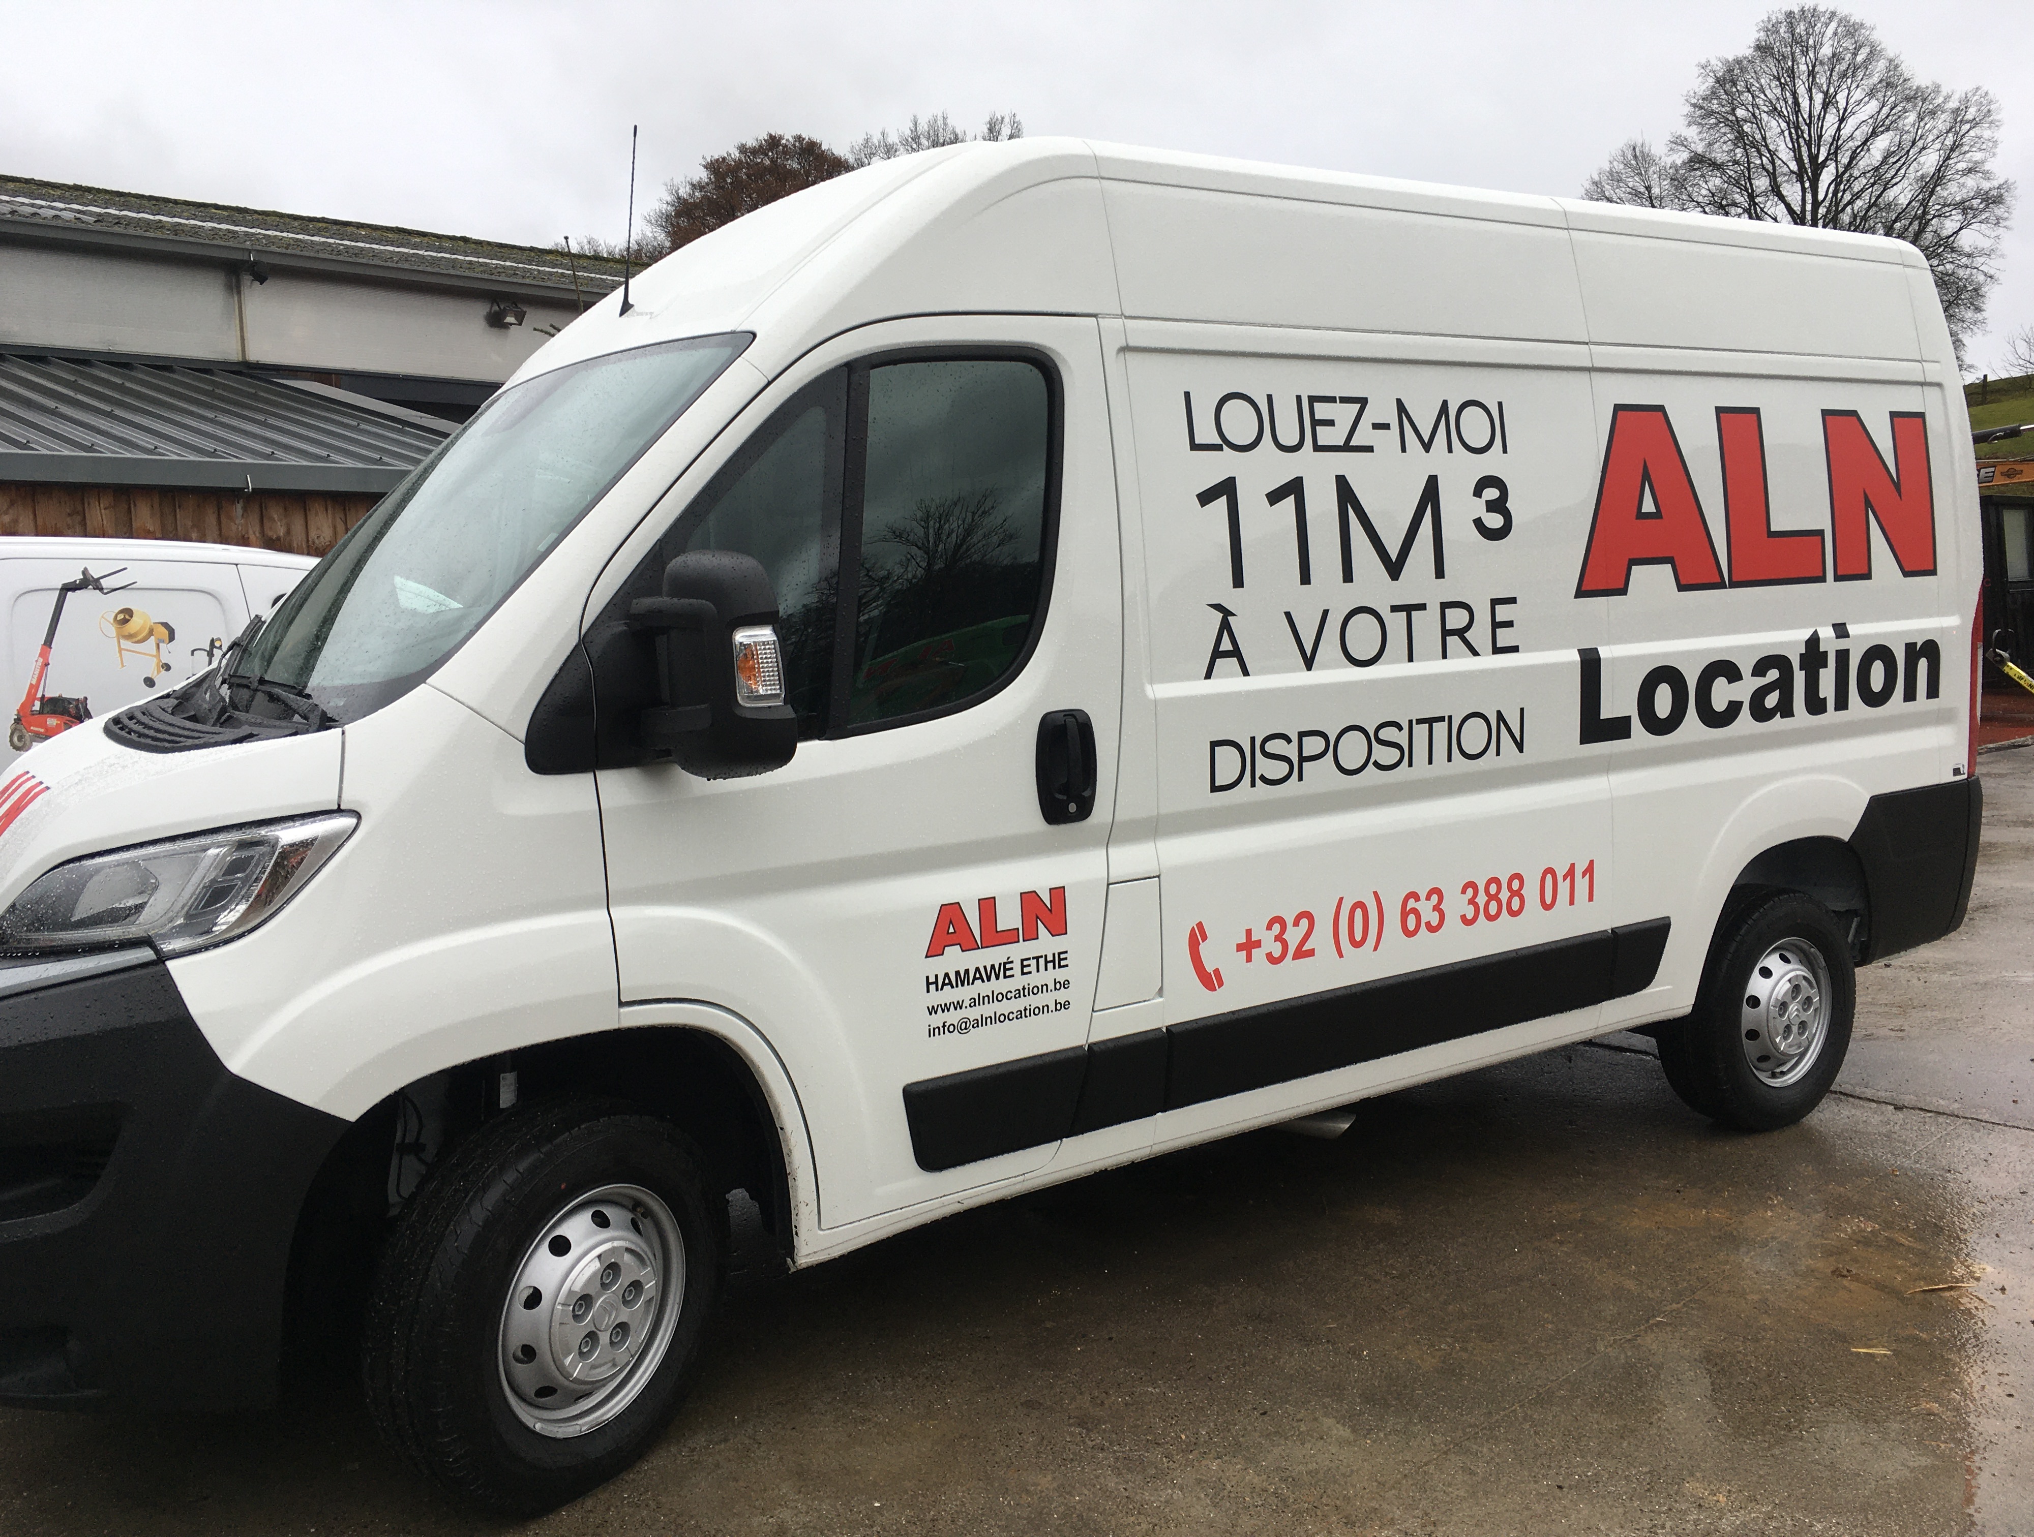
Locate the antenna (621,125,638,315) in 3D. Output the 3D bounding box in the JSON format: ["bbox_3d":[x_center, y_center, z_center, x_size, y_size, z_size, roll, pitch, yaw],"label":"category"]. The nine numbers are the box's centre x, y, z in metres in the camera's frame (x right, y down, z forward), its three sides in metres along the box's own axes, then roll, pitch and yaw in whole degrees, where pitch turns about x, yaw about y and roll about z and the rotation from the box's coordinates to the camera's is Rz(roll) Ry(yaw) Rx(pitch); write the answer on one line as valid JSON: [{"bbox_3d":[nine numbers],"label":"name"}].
[{"bbox_3d":[-0.851,-1.209,3.795,0.038,0.422,0.025,1,4,-34],"label":"antenna"}]

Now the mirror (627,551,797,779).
[{"bbox_3d":[-0.503,-0.166,2.780,0.185,0.365,0.275,-5,7,-33],"label":"mirror"}]

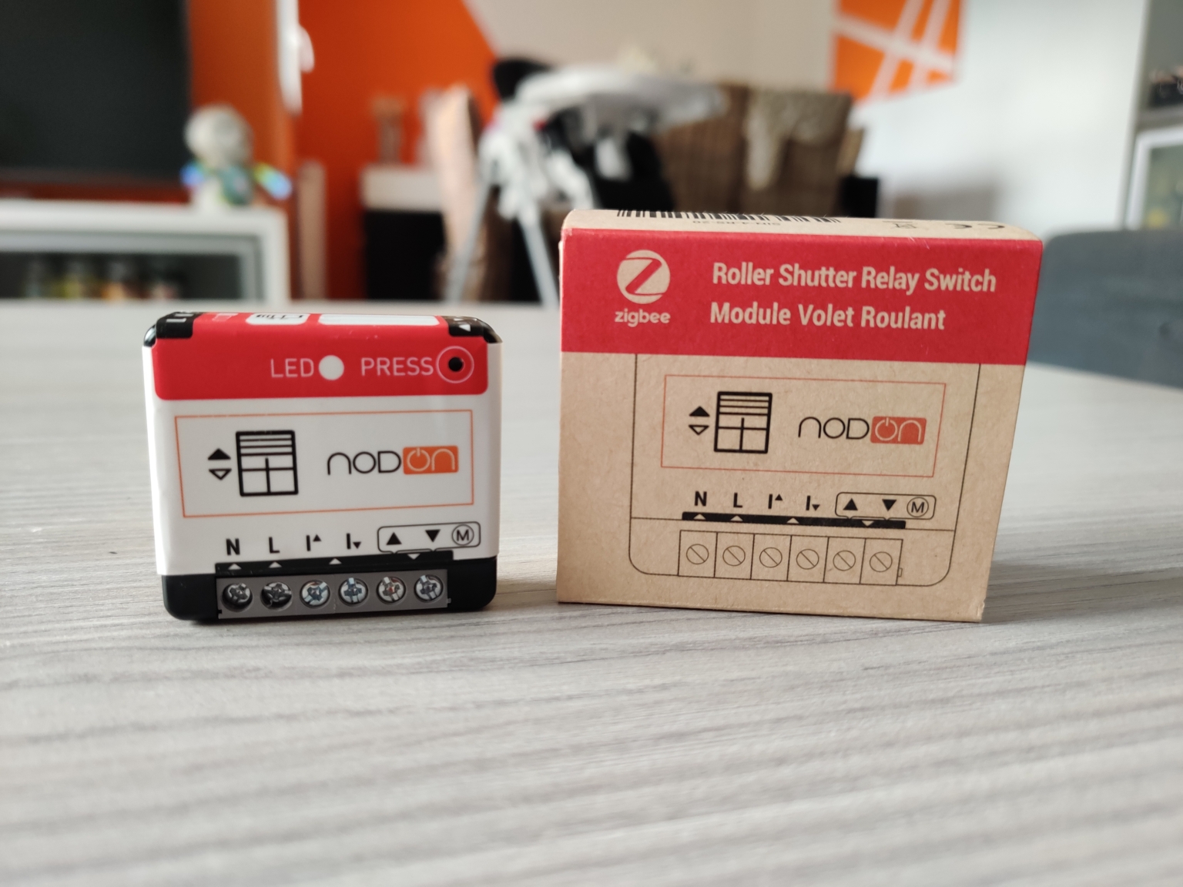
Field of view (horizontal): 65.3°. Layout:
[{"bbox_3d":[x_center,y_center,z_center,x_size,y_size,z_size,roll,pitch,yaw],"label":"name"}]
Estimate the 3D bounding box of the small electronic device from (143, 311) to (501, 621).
[{"bbox_3d":[-0.035,0.003,0.128,0.044,0.040,0.017,-2,15,-12],"label":"small electronic device"}]

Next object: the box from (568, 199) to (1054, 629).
[{"bbox_3d":[0.026,-0.005,0.134,0.059,0.053,0.025,2,16,3],"label":"box"}]

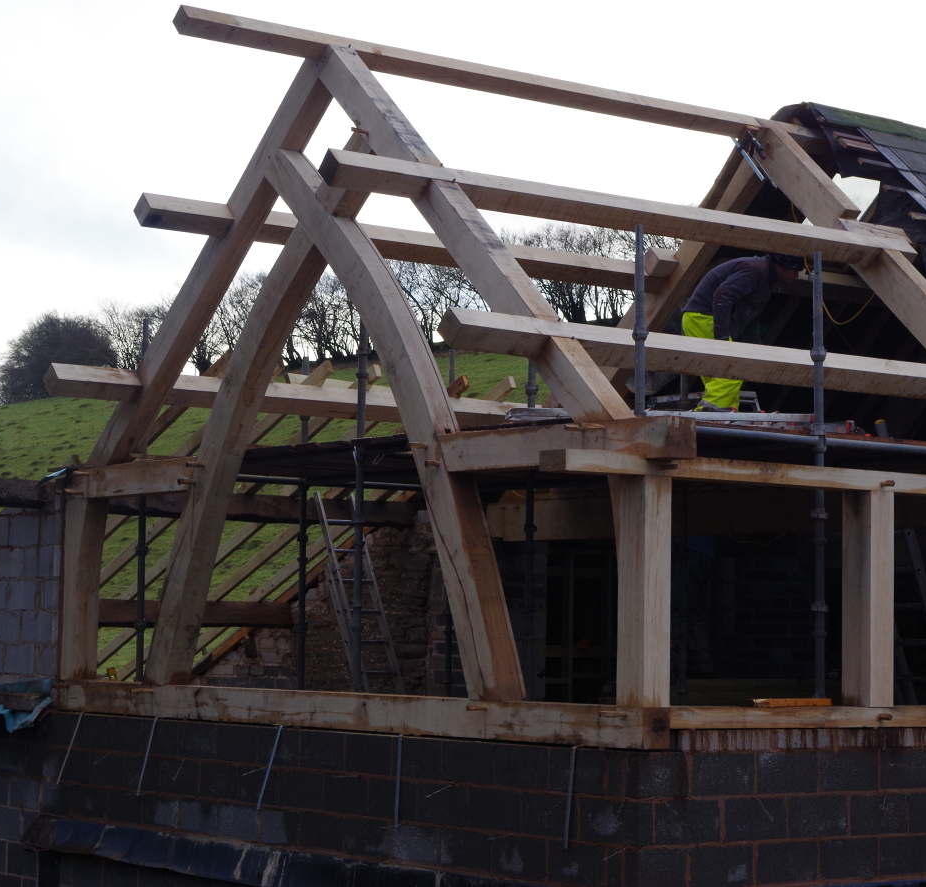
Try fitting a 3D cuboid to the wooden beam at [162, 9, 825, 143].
[{"bbox_3d":[0.406,-2.224,14.802,5.030,0.122,0.120,4,-50,-38],"label":"wooden beam"}]

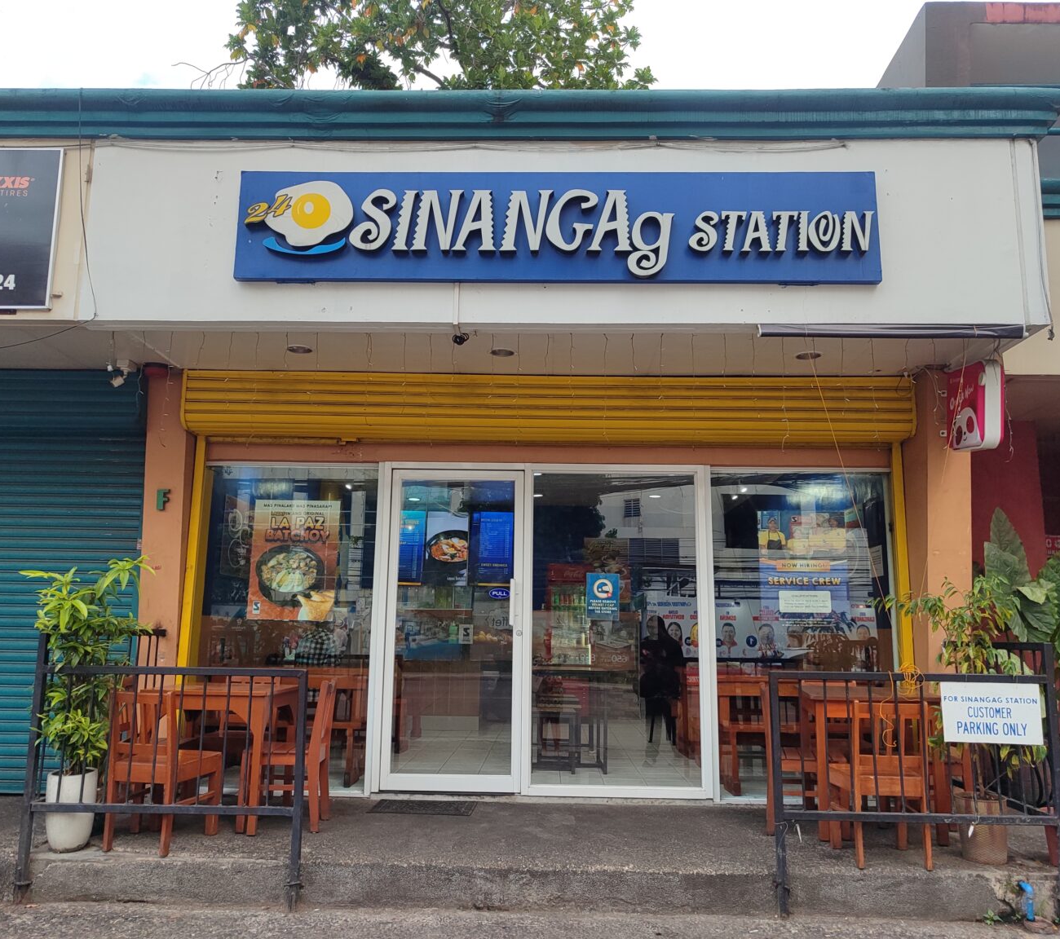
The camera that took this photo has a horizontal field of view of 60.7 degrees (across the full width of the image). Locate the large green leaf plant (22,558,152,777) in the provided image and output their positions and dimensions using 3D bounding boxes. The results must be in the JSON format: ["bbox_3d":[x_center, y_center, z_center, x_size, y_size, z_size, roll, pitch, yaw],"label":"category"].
[{"bbox_3d":[-2.351,1.019,4.705,0.656,1.115,0.561,1,-10,1],"label":"large green leaf plant"}]

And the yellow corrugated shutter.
[{"bbox_3d":[0.113,-0.406,6.064,4.807,0.409,0.323,1,-10,1],"label":"yellow corrugated shutter"}]

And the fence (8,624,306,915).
[{"bbox_3d":[-1.691,1.500,4.868,1.324,1.209,1.379,1,-10,1],"label":"fence"}]

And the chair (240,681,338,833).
[{"bbox_3d":[-1.349,1.602,5.148,0.492,0.811,0.381,1,-10,1],"label":"chair"}]

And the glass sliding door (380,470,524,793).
[{"bbox_3d":[-0.504,1.053,6.018,0.918,2.104,0.067,1,-10,1],"label":"glass sliding door"}]

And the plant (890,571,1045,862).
[{"bbox_3d":[2.262,1.254,4.687,0.755,1.445,0.647,1,-10,1],"label":"plant"}]

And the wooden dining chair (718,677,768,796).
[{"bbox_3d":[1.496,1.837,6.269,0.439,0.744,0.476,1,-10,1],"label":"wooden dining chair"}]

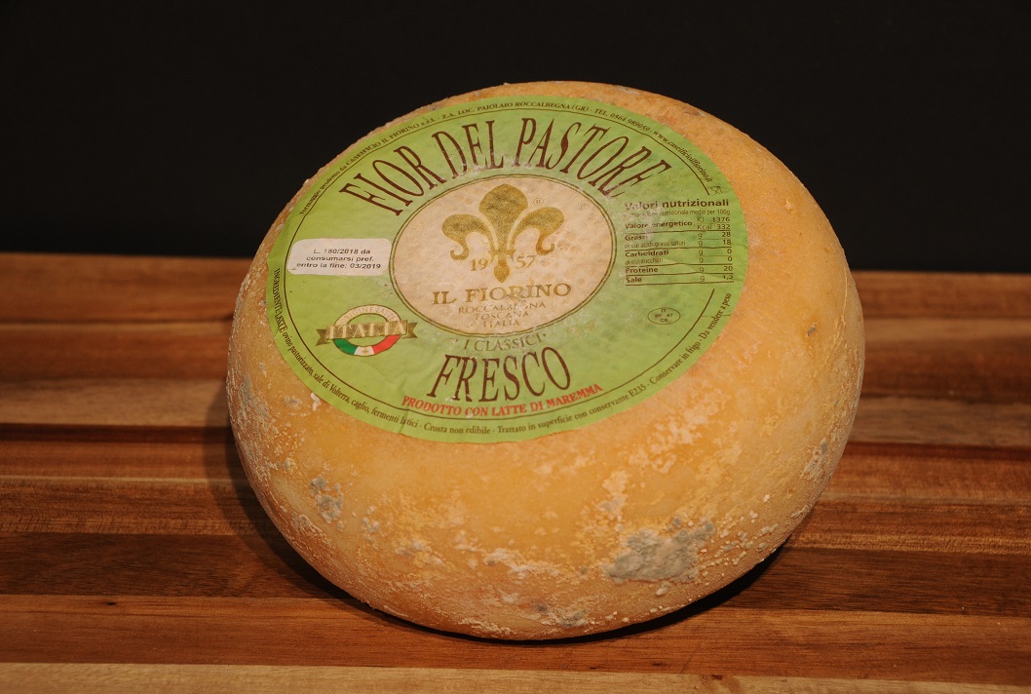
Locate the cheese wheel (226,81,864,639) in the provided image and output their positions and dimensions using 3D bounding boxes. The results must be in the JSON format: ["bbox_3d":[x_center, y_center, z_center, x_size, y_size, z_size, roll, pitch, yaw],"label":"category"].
[{"bbox_3d":[0.008,0.001,0.719,0.188,0.084,0.188,-4,47,4],"label":"cheese wheel"}]

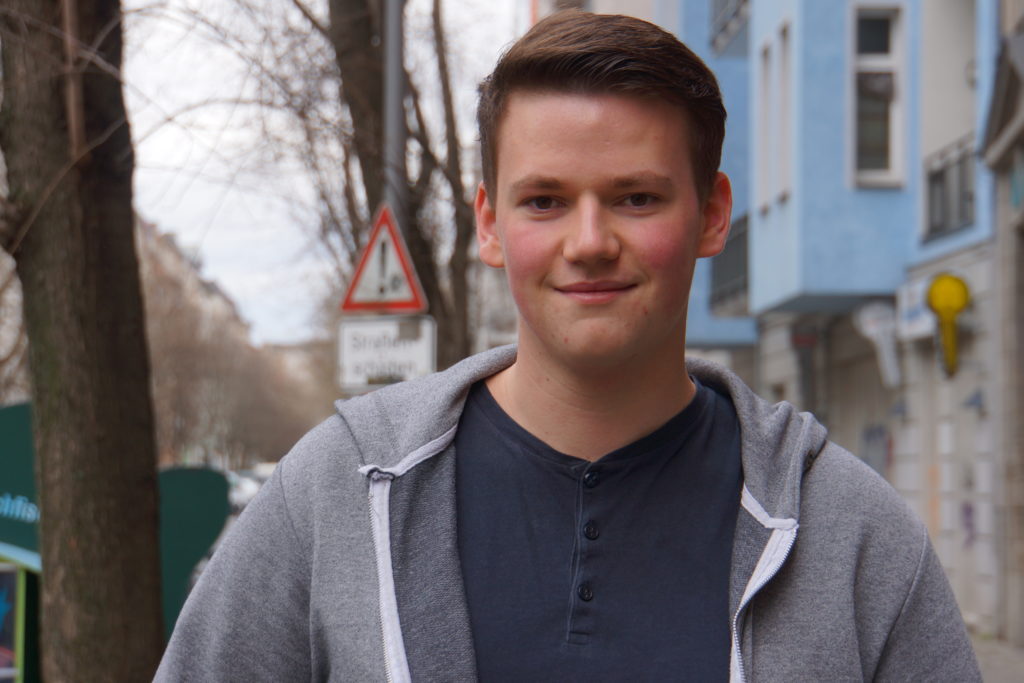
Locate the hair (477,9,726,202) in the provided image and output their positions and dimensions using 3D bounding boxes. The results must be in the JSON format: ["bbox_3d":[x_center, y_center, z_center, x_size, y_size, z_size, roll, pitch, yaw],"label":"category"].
[{"bbox_3d":[0.065,-0.154,1.850,0.180,0.168,0.200,0,-2,5],"label":"hair"}]

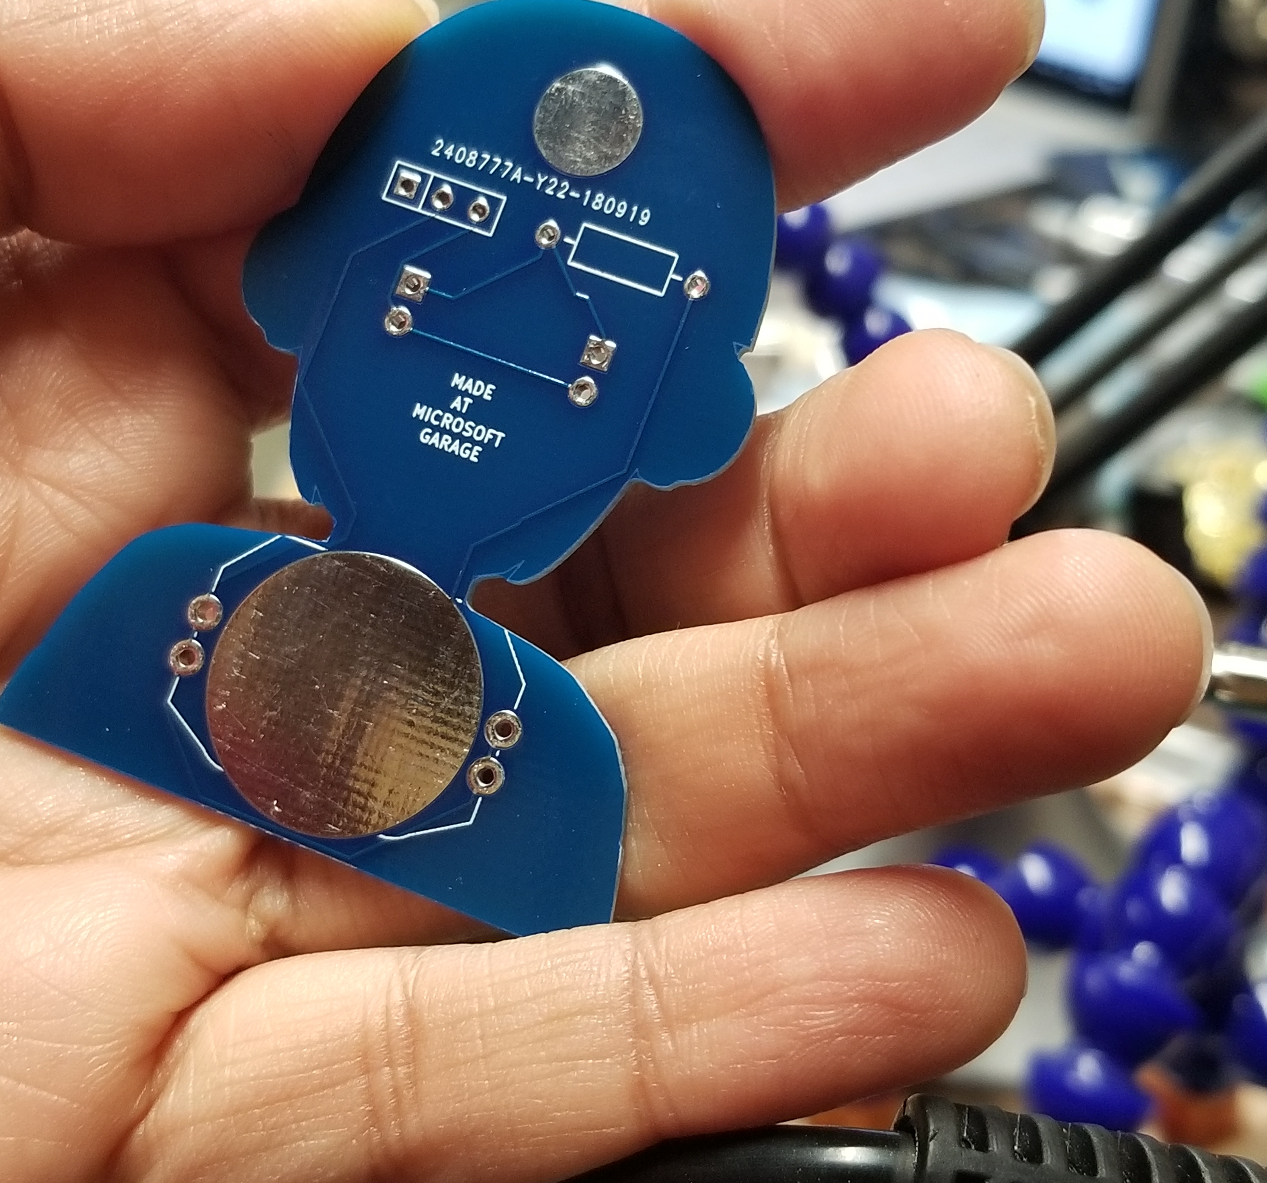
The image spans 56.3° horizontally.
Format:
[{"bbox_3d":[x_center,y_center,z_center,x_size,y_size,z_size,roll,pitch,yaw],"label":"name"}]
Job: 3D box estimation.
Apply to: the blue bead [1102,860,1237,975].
[{"bbox_3d":[0.078,0.048,0.172,0.018,0.016,0.018,7,38,0],"label":"blue bead"}]

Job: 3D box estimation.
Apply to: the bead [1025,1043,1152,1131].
[{"bbox_3d":[0.067,0.074,0.175,0.018,0.016,0.018,7,38,0],"label":"bead"}]

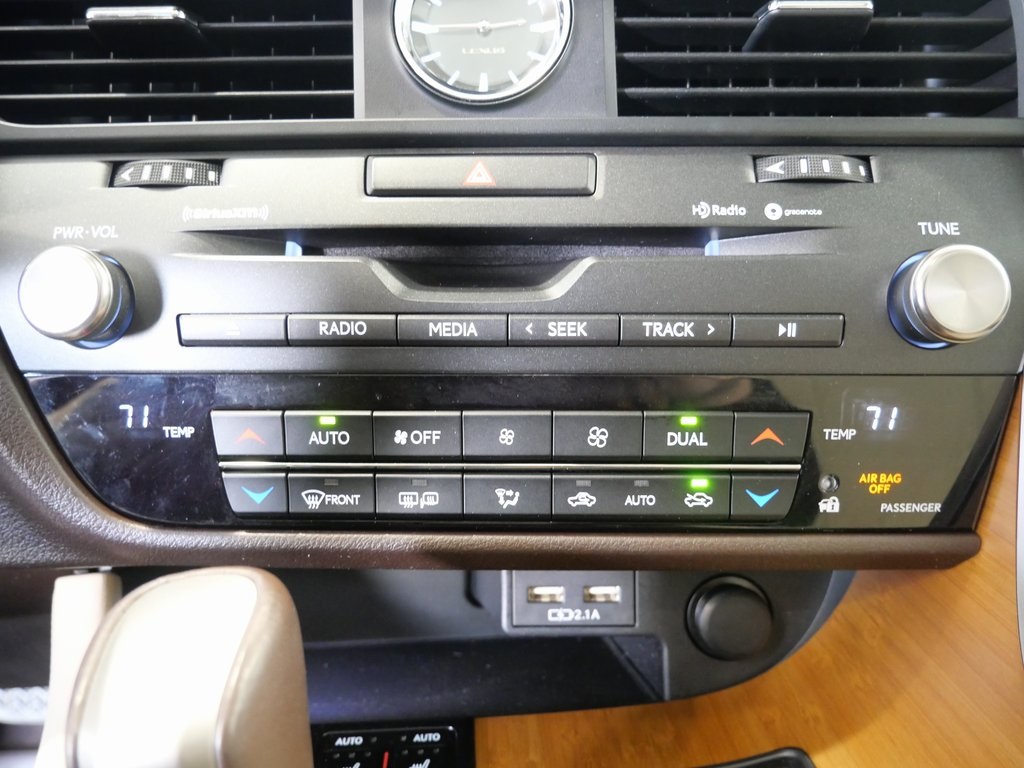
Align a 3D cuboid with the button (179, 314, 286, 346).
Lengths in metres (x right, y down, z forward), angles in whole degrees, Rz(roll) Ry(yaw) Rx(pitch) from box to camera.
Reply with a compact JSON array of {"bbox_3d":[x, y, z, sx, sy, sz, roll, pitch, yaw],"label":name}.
[{"bbox_3d":[-0.084,-0.016,0.235,0.033,0.010,0.006,0,-2,1],"label":"button"}]

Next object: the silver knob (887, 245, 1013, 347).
[{"bbox_3d":[0.128,-0.025,0.223,0.029,0.029,0.016,0,-2,1],"label":"silver knob"}]

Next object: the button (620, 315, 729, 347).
[{"bbox_3d":[0.049,-0.016,0.233,0.033,0.010,0.006,0,-2,1],"label":"button"}]

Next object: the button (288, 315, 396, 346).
[{"bbox_3d":[-0.051,-0.016,0.235,0.033,0.010,0.006,0,-2,1],"label":"button"}]

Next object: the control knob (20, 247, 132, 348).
[{"bbox_3d":[-0.129,-0.026,0.227,0.029,0.029,0.016,0,-2,1],"label":"control knob"}]

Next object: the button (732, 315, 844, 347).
[{"bbox_3d":[0.083,-0.016,0.233,0.033,0.010,0.006,0,-2,1],"label":"button"}]

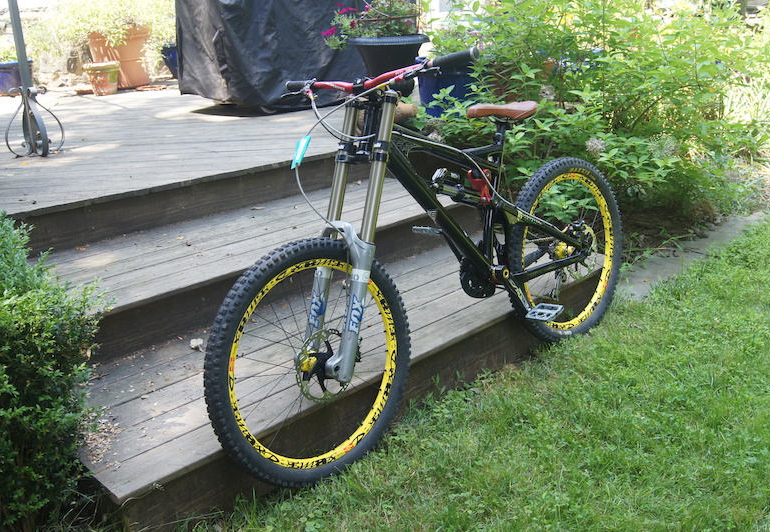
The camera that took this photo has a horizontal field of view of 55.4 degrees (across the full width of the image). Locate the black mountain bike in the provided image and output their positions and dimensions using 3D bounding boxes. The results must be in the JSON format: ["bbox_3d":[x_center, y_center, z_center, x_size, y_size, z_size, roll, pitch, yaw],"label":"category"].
[{"bbox_3d":[0.214,-0.093,2.315,1.850,1.100,0.770,-20,17,-38],"label":"black mountain bike"}]

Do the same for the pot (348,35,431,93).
[{"bbox_3d":[0.026,-1.498,5.500,0.600,0.430,0.600,-1,19,0],"label":"pot"}]

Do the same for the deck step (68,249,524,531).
[{"bbox_3d":[-0.076,0.285,2.646,2.150,0.200,0.690,-19,26,-41],"label":"deck step"}]

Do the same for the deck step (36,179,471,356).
[{"bbox_3d":[-0.548,-0.057,3.074,2.100,0.183,0.735,-19,26,-41],"label":"deck step"}]

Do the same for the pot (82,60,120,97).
[{"bbox_3d":[-2.414,-1.595,6.250,0.310,0.285,0.310,-1,19,0],"label":"pot"}]

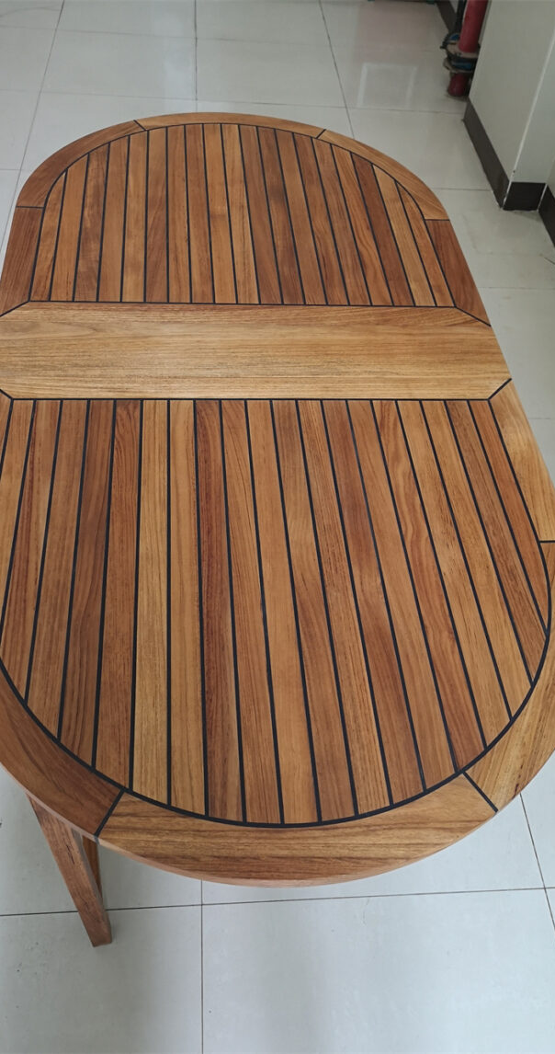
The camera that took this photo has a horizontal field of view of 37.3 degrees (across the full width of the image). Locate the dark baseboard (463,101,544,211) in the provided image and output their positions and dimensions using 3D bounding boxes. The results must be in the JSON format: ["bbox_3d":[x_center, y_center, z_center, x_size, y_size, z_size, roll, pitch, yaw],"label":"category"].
[{"bbox_3d":[0.838,-1.404,3.064,0.136,0.100,0.664,0,51,-6],"label":"dark baseboard"}]

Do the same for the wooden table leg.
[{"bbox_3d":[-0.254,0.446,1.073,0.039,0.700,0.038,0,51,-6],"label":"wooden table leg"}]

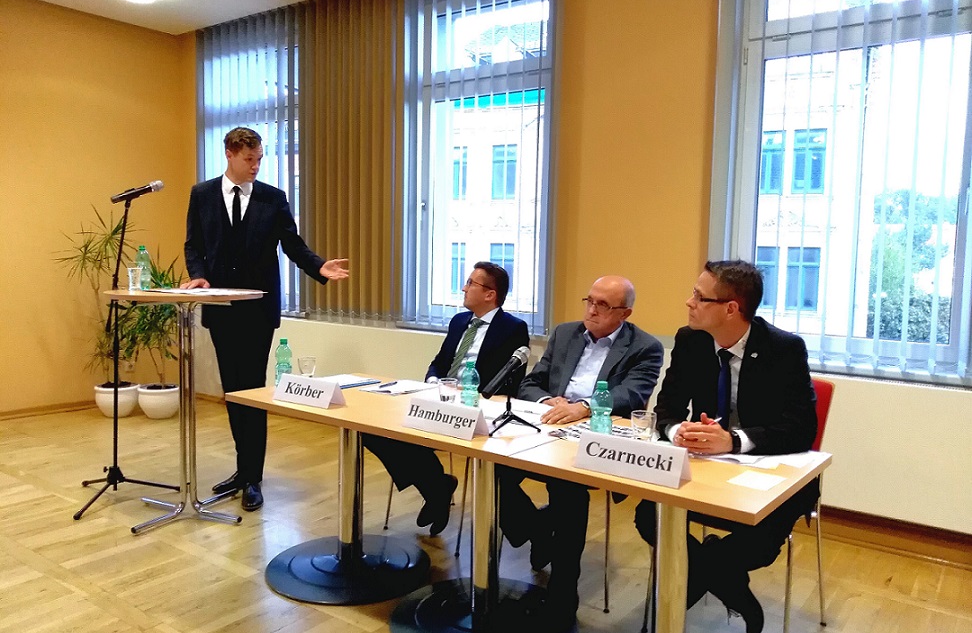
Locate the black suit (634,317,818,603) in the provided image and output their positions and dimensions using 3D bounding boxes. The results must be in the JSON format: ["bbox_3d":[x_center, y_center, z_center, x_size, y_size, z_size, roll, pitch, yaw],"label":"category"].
[{"bbox_3d":[0.795,0.513,2.432,0.570,1.020,0.660,5,6,43],"label":"black suit"}]

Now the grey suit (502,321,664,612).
[{"bbox_3d":[0.362,0.498,2.827,0.580,1.000,0.730,5,6,38],"label":"grey suit"}]

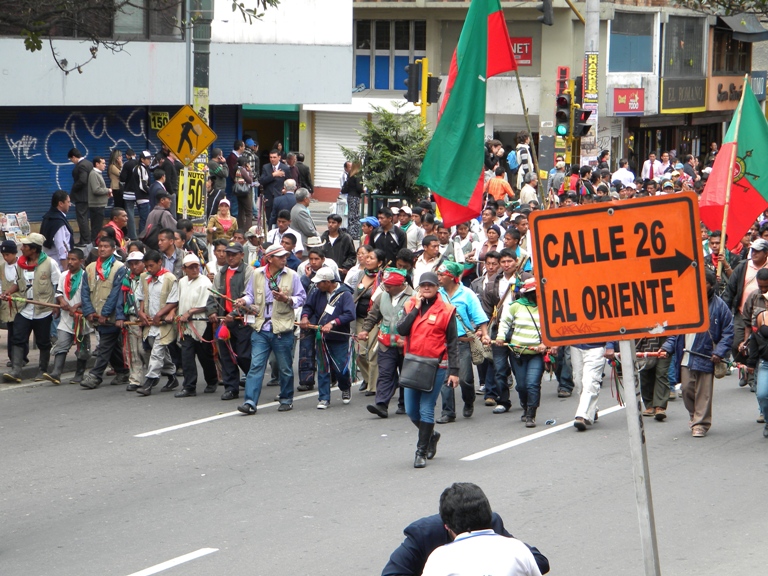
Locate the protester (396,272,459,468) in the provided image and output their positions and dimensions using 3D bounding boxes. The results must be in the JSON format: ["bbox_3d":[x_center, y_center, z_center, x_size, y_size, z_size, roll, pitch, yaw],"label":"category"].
[{"bbox_3d":[0.376,0.714,20.150,0.520,1.690,0.500,3,6,25],"label":"protester"}]

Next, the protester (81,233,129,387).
[{"bbox_3d":[-3.110,0.265,26.024,0.540,1.686,0.520,3,6,22],"label":"protester"}]

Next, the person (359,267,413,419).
[{"bbox_3d":[0.046,0.558,24.193,0.600,1.548,0.550,3,6,25],"label":"person"}]

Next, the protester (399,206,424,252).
[{"bbox_3d":[0.320,-0.259,30.675,0.500,1.630,0.400,4,6,30],"label":"protester"}]

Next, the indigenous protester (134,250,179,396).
[{"bbox_3d":[-2.466,0.385,25.250,0.480,1.572,0.500,4,6,27],"label":"indigenous protester"}]

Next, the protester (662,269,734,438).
[{"bbox_3d":[3.175,0.633,23.282,0.660,1.662,0.480,3,6,20],"label":"protester"}]

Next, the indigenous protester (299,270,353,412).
[{"bbox_3d":[-0.588,0.515,24.250,0.540,1.468,0.480,4,6,27],"label":"indigenous protester"}]

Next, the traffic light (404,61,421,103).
[{"bbox_3d":[0.555,-4.136,47.000,0.280,0.780,0.260,5,7,38],"label":"traffic light"}]

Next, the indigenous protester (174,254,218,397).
[{"bbox_3d":[-2.049,0.402,25.509,0.500,1.543,0.450,4,6,27],"label":"indigenous protester"}]

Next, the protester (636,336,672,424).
[{"bbox_3d":[2.755,0.541,23.525,0.500,1.630,0.450,3,6,18],"label":"protester"}]

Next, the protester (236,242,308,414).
[{"bbox_3d":[-1.143,0.418,23.450,0.660,1.703,0.580,3,6,20],"label":"protester"}]

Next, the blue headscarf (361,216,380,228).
[{"bbox_3d":[-0.180,-0.865,31.000,0.270,0.140,0.180,9,2,-25],"label":"blue headscarf"}]

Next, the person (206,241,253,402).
[{"bbox_3d":[-1.657,0.350,25.237,0.540,1.712,0.450,3,6,25],"label":"person"}]

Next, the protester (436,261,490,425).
[{"bbox_3d":[0.787,0.546,23.350,0.550,1.635,0.520,5,7,37],"label":"protester"}]

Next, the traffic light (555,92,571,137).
[{"bbox_3d":[3.256,-3.165,42.550,0.270,0.800,0.300,2,5,14],"label":"traffic light"}]

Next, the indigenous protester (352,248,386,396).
[{"bbox_3d":[-0.128,0.368,25.792,0.480,1.605,0.420,4,7,33],"label":"indigenous protester"}]

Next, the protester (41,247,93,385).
[{"bbox_3d":[-3.566,0.321,26.250,0.520,1.522,0.520,3,6,25],"label":"protester"}]

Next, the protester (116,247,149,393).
[{"bbox_3d":[-2.736,0.367,25.550,0.500,1.547,0.450,3,6,25],"label":"protester"}]

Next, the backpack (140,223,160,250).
[{"bbox_3d":[-3.286,-0.715,33.000,0.200,0.420,0.300,-5,8,-45],"label":"backpack"}]

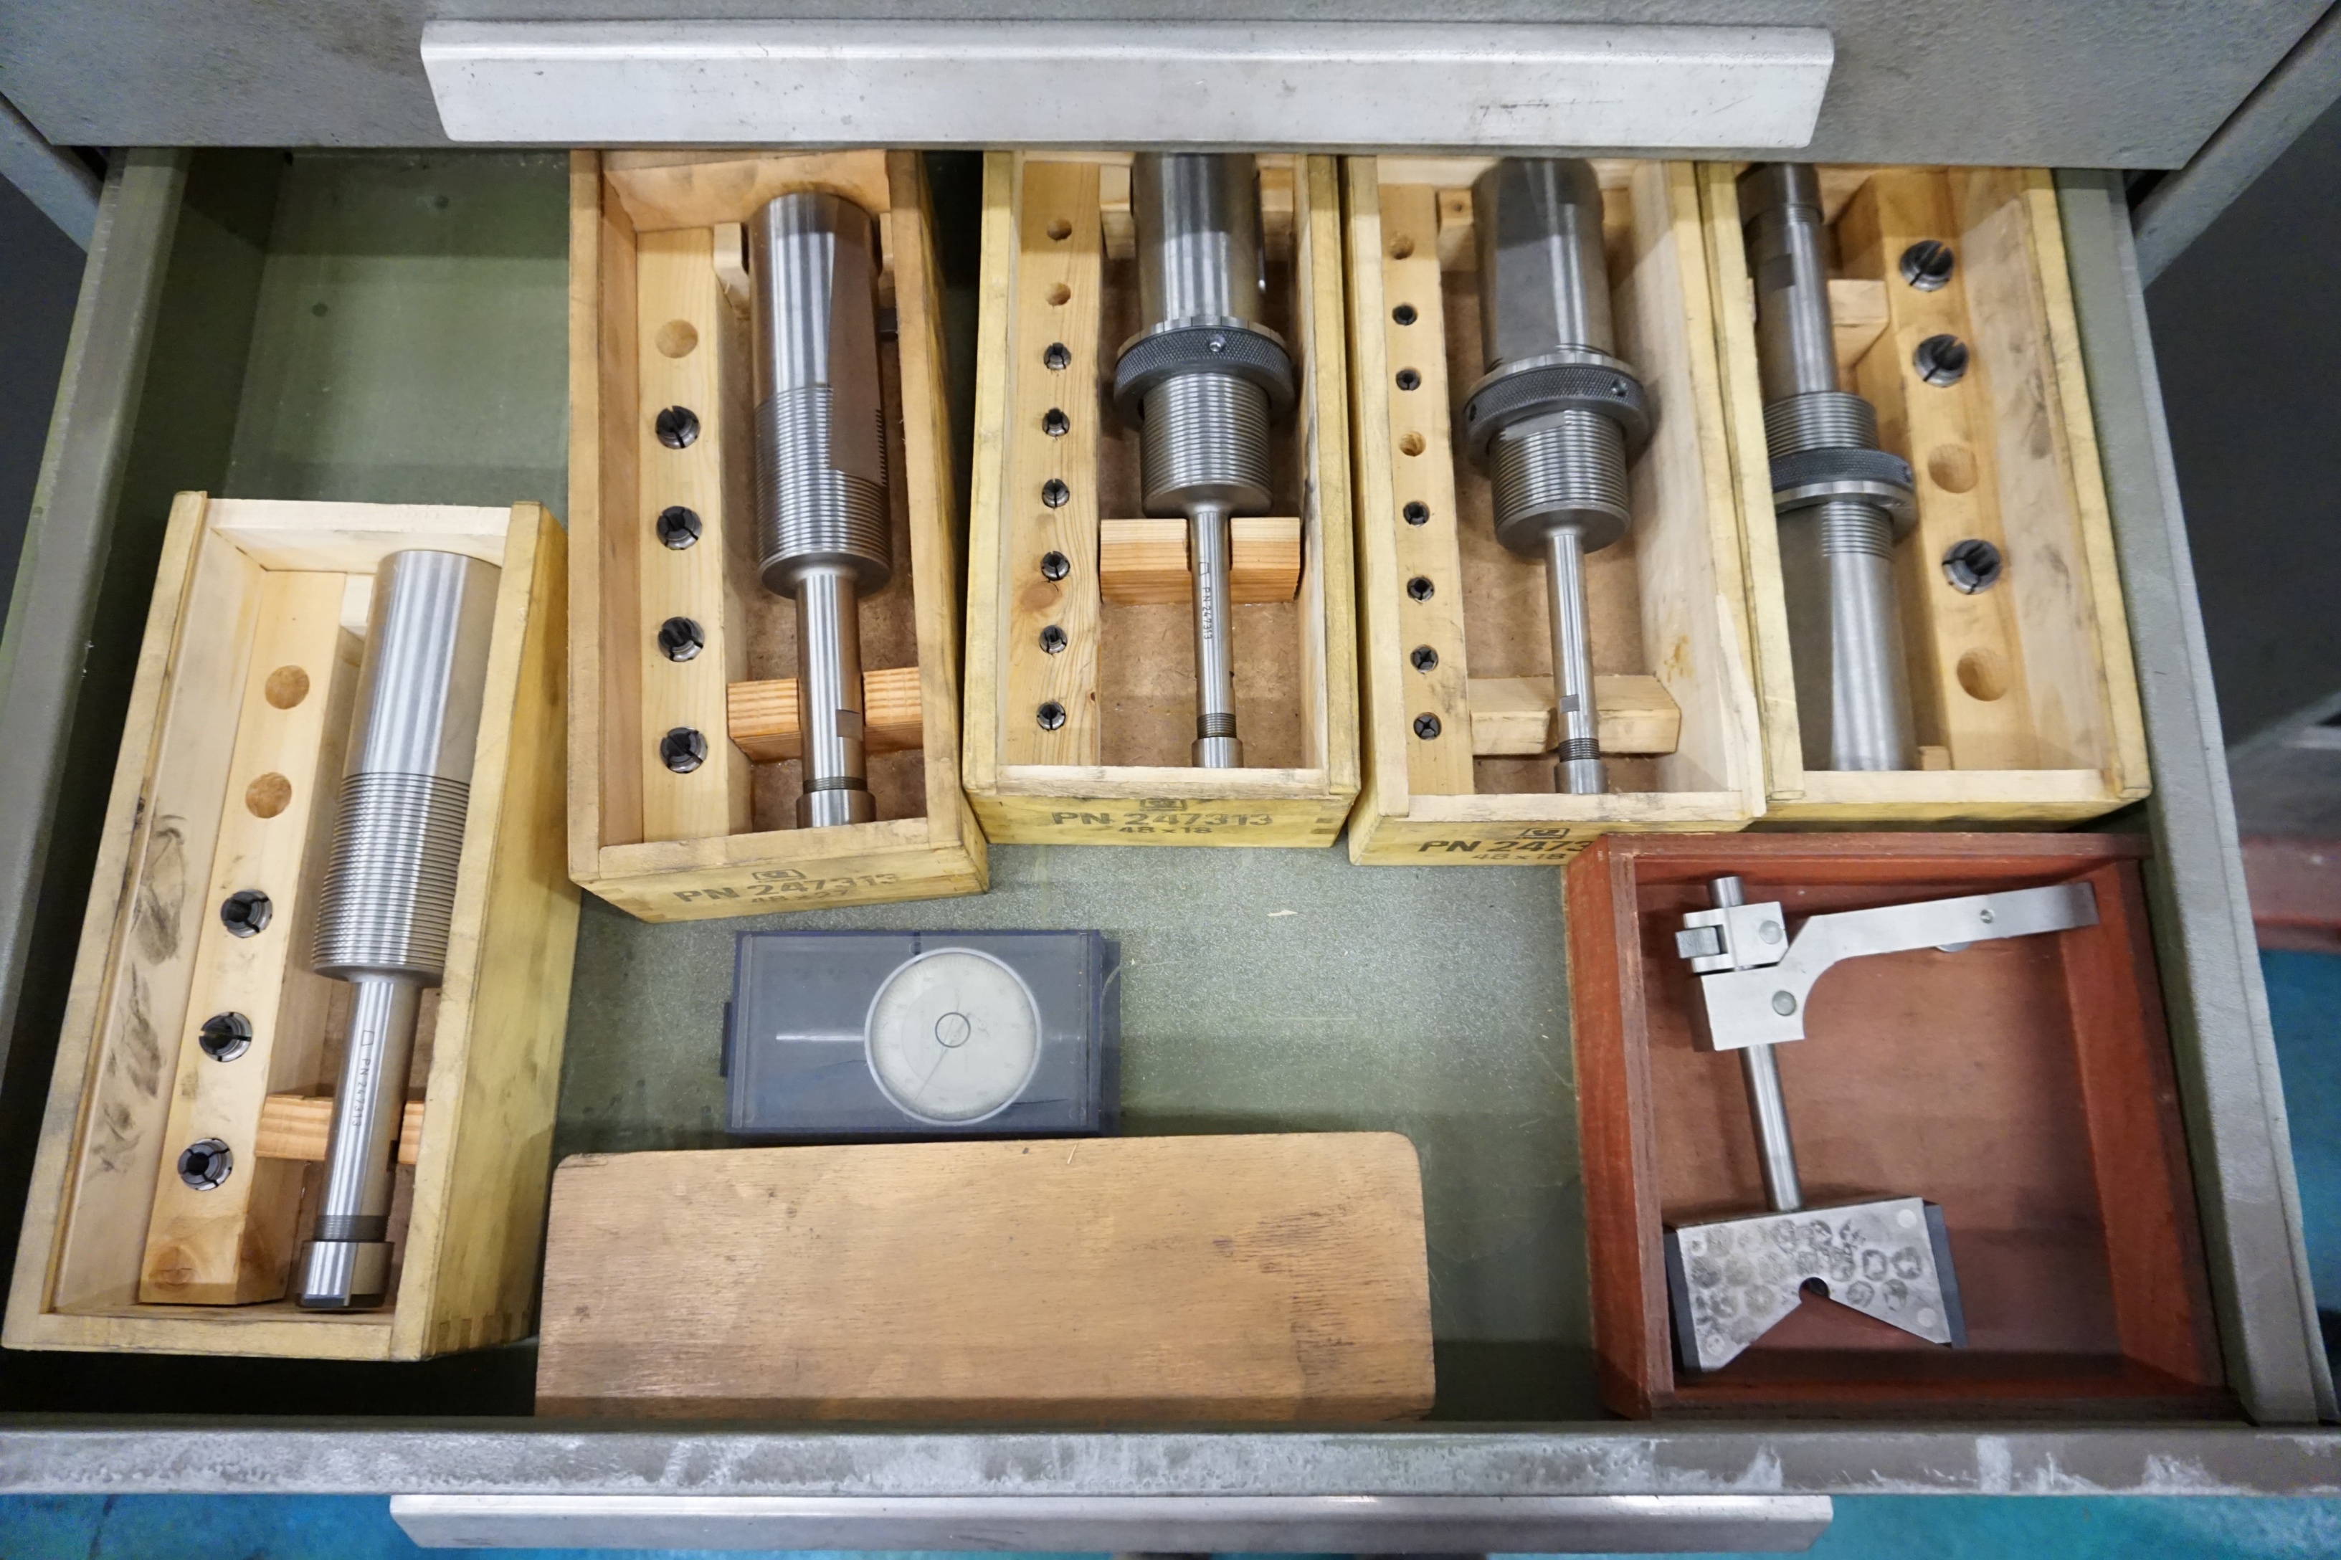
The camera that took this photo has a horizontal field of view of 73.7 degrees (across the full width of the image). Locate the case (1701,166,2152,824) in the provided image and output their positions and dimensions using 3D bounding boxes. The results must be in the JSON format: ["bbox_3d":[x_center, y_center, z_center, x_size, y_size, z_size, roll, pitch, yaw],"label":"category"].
[{"bbox_3d":[0.252,-0.115,0.569,0.123,0.077,0.269,0,75,0],"label":"case"}]

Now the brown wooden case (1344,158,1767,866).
[{"bbox_3d":[0.127,-0.109,0.567,0.124,0.076,0.269,0,75,0],"label":"brown wooden case"}]

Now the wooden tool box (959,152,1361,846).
[{"bbox_3d":[-0.003,-0.116,0.568,0.126,0.077,0.269,0,75,0],"label":"wooden tool box"}]

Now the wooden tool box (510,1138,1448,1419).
[{"bbox_3d":[-0.056,0.161,0.503,0.270,0.059,0.085,-1,75,-1],"label":"wooden tool box"}]

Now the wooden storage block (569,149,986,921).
[{"bbox_3d":[-0.139,-0.094,0.560,0.122,0.079,0.269,-5,75,-2],"label":"wooden storage block"}]

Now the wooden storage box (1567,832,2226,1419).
[{"bbox_3d":[0.233,0.114,0.520,0.176,0.055,0.182,0,75,0],"label":"wooden storage box"}]

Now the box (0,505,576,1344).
[{"bbox_3d":[-0.274,0.046,0.523,0.122,0.077,0.269,1,75,0],"label":"box"}]

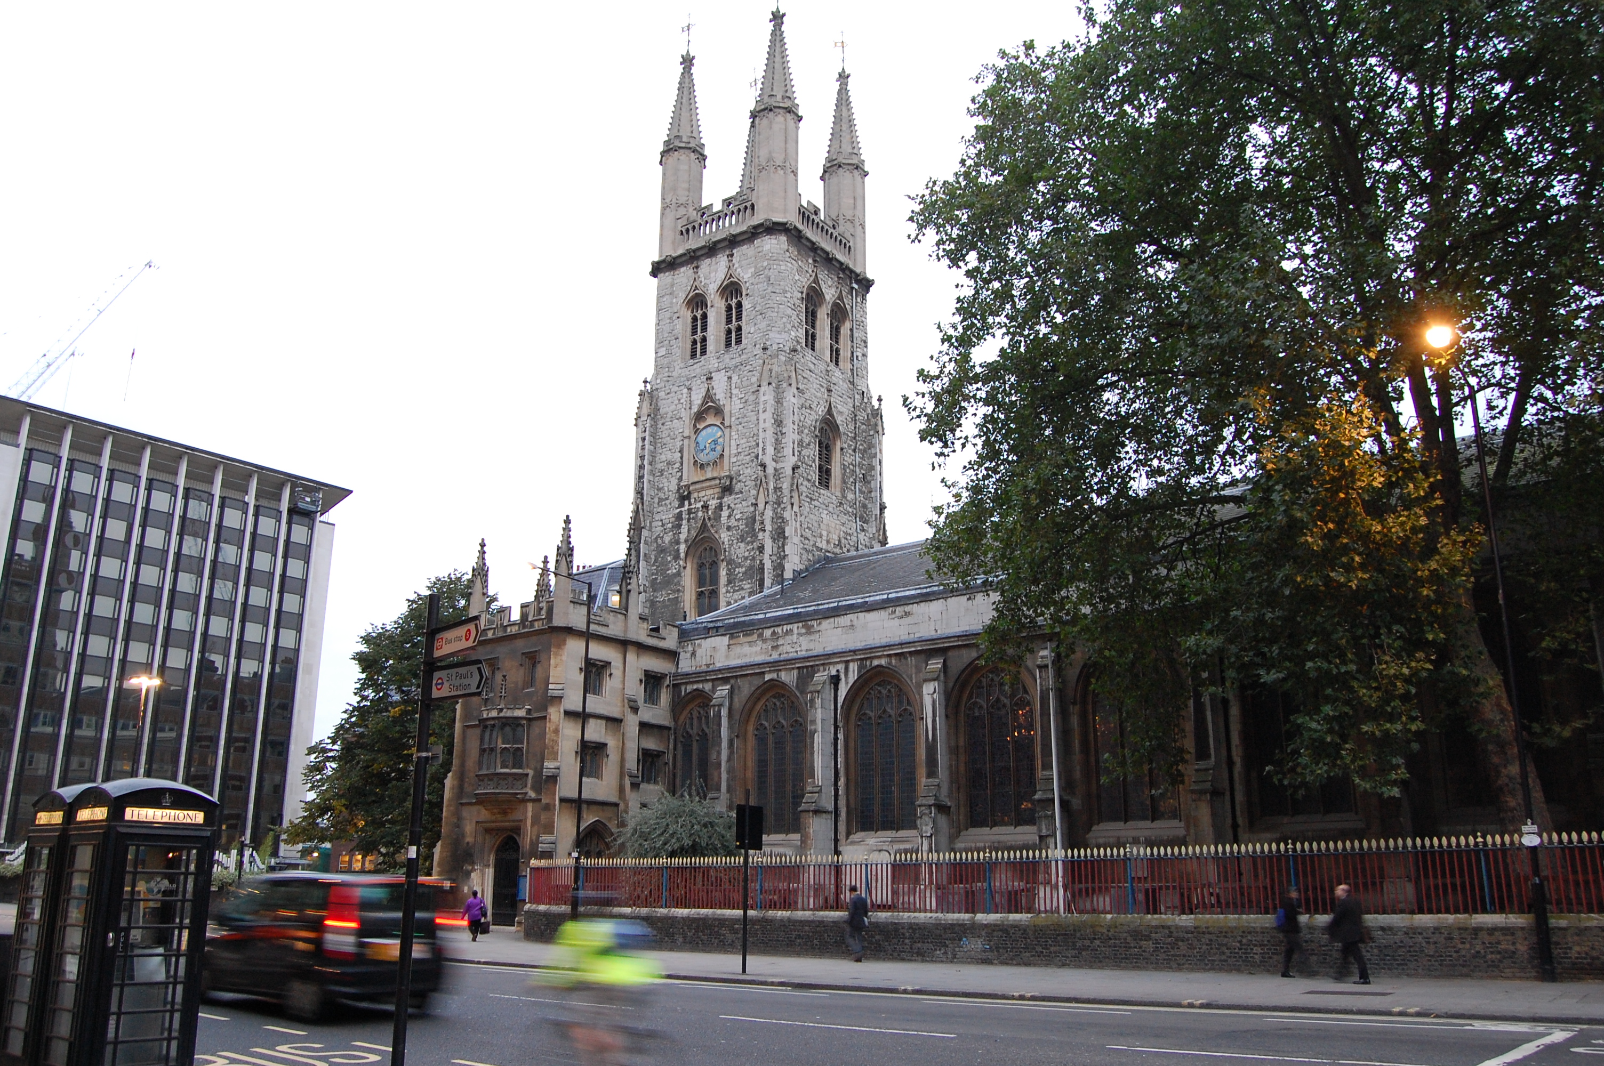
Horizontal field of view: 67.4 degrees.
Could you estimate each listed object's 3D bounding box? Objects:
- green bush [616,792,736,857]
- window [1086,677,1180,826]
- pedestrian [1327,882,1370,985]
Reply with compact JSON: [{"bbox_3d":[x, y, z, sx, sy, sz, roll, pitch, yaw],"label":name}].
[{"bbox_3d":[-3.990,10.090,38.307,3.900,3.600,3.700,0,-16,0],"label":"green bush"},{"bbox_3d":[10.526,6.556,38.308,2.700,5.300,0.350,-11,-19,33],"label":"window"},{"bbox_3d":[9.659,7.097,21.273,0.620,1.700,0.500,-12,-20,36],"label":"pedestrian"}]

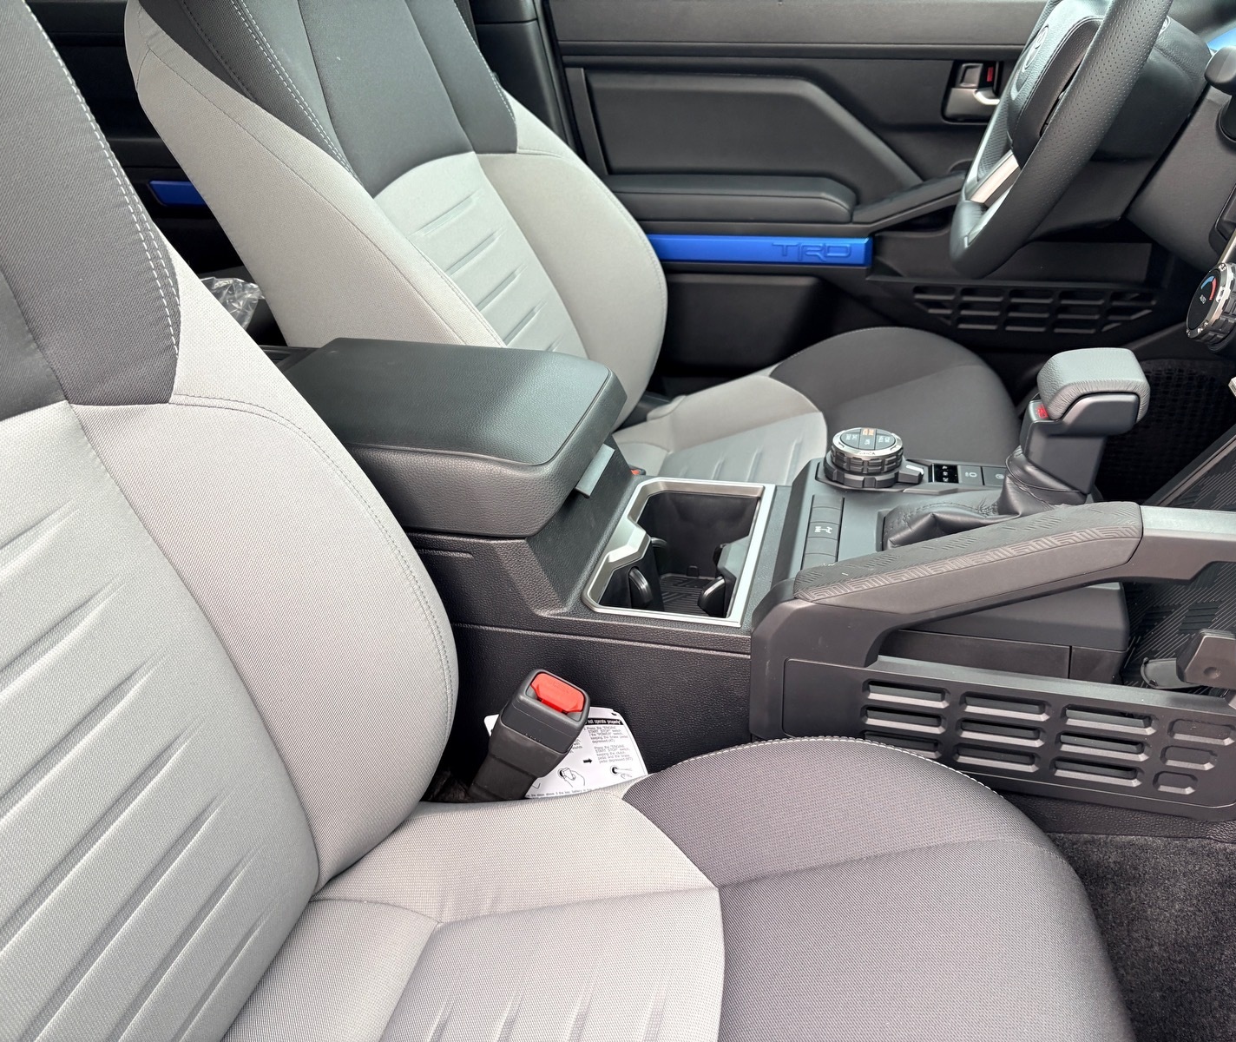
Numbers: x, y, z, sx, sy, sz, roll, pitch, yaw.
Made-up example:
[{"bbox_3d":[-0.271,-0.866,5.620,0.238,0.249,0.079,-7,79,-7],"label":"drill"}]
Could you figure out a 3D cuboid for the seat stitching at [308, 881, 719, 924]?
[{"bbox_3d":[-0.079,0.282,0.763,0.320,0.034,0.022,-6,31,12],"label":"seat stitching"}]

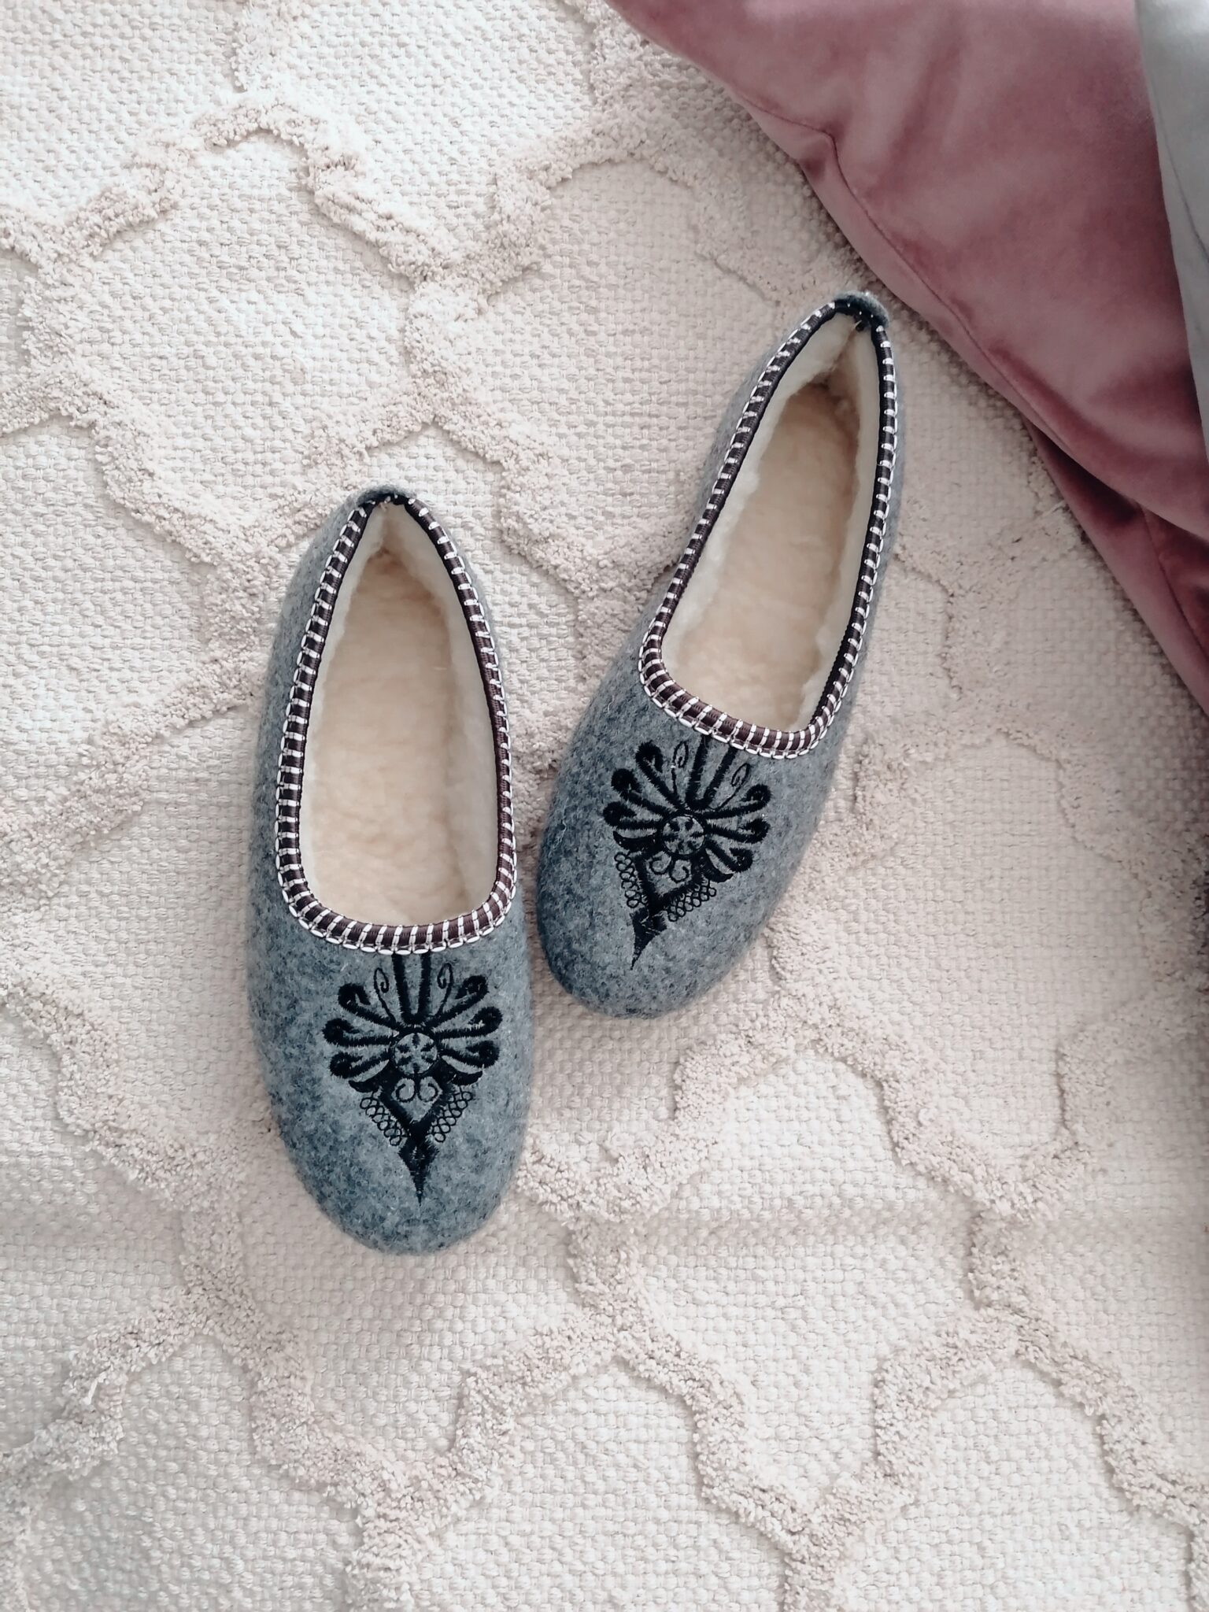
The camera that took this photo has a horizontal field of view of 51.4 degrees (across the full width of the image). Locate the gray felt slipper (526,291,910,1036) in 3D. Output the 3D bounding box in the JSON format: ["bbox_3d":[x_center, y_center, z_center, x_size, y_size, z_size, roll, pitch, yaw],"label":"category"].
[{"bbox_3d":[0.049,-0.051,0.445,0.095,0.068,0.262,19,83,0],"label":"gray felt slipper"}]

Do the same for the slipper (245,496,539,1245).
[{"bbox_3d":[-0.075,0.024,0.432,0.095,0.068,0.262,-2,84,-3],"label":"slipper"}]

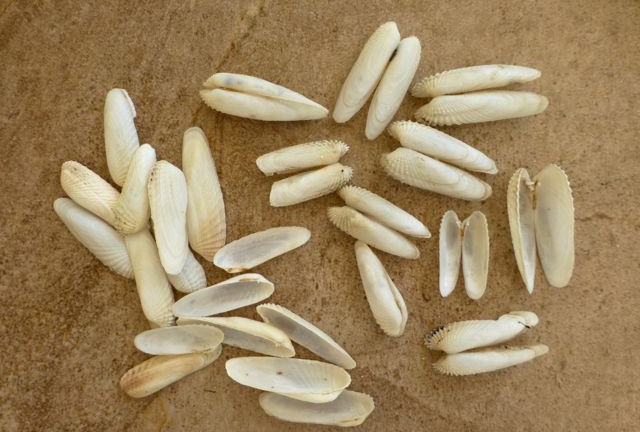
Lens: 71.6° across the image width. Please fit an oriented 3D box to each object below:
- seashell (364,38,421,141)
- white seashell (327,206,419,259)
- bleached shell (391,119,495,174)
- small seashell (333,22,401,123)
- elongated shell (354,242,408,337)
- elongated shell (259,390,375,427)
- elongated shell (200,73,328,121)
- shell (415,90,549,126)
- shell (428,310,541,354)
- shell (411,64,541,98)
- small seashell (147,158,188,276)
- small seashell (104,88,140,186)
[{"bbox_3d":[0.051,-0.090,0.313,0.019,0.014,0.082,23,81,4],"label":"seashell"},{"bbox_3d":[0.032,0.010,0.260,0.057,0.012,0.014,26,82,4],"label":"white seashell"},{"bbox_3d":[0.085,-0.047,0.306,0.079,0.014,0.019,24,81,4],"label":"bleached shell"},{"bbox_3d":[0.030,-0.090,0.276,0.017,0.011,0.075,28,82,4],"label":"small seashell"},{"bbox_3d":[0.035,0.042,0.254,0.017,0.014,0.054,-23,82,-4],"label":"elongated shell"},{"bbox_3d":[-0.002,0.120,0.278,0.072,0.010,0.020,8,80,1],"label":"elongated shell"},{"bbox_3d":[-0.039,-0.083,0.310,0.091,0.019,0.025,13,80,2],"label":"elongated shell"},{"bbox_3d":[0.100,-0.066,0.273,0.080,0.011,0.018,-5,81,-1],"label":"shell"},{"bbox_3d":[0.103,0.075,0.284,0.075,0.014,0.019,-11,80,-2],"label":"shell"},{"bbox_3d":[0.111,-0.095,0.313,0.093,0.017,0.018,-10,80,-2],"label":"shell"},{"bbox_3d":[-0.086,0.000,0.254,0.020,0.011,0.064,-9,81,-1],"label":"small seashell"},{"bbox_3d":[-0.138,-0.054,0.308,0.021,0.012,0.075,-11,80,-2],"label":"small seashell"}]

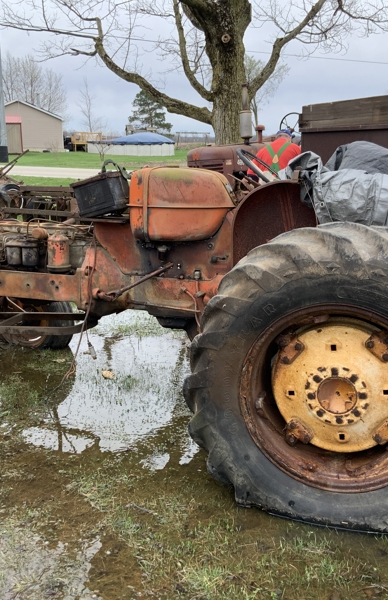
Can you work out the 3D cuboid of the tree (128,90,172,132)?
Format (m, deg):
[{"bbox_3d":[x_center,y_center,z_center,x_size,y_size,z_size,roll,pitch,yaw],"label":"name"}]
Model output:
[{"bbox_3d":[-5.771,-23.743,88.921,5.800,7.800,5.800,-1,13,-3],"label":"tree"}]

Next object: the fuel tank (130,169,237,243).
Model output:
[{"bbox_3d":[-0.021,-0.547,3.736,0.520,0.400,0.480,4,14,18],"label":"fuel tank"}]

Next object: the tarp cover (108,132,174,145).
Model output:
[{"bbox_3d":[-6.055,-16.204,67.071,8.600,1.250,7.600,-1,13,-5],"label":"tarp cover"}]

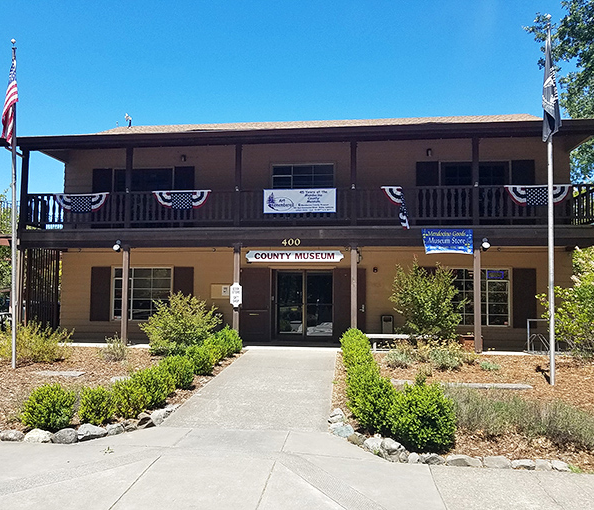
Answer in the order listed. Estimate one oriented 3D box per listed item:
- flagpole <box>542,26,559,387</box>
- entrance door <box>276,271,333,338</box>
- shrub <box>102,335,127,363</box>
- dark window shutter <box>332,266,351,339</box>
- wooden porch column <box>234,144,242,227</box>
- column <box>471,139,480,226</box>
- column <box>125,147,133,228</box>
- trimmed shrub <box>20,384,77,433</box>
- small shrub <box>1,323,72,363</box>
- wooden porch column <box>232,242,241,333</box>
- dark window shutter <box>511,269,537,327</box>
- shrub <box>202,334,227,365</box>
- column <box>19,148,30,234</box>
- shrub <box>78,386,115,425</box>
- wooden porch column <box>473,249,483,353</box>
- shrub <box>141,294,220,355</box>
[{"bbox_3d":[4.328,-0.968,8.705,0.095,6.313,0.095,0,-3,7],"label":"flagpole"},{"bbox_3d":[0.210,1.433,14.705,1.708,2.002,0.100,0,-3,7],"label":"entrance door"},{"bbox_3d":[-3.967,2.021,11.100,0.560,0.600,0.560,0,-4,6],"label":"shrub"},{"bbox_3d":[1.501,1.412,14.343,0.877,2.048,0.045,0,-3,7],"label":"dark window shutter"},{"bbox_3d":[-1.514,-1.799,13.273,0.145,2.181,0.145,0,-4,6],"label":"wooden porch column"},{"bbox_3d":[4.507,-1.830,12.917,0.155,2.244,0.155,0,-4,7],"label":"column"},{"bbox_3d":[-4.484,-1.791,13.606,0.145,2.208,0.145,0,-4,6],"label":"column"},{"bbox_3d":[-3.147,1.930,6.483,0.588,0.598,0.588,0,-4,7],"label":"trimmed shrub"},{"bbox_3d":[-5.697,1.915,11.281,1.544,0.757,1.194,2,-3,-27],"label":"small shrub"},{"bbox_3d":[-1.534,1.085,13.114,0.145,2.560,0.145,0,-3,7],"label":"wooden porch column"},{"bbox_3d":[6.389,1.211,14.297,0.617,1.660,0.050,0,-4,7],"label":"dark window shutter"},{"bbox_3d":[-1.745,2.001,10.892,0.575,0.565,0.575,1,-3,-9],"label":"shrub"},{"bbox_3d":[-7.455,-1.773,13.938,0.145,2.275,0.145,0,-4,6],"label":"column"},{"bbox_3d":[-2.677,1.996,6.843,0.502,0.438,0.502,1,-3,-21],"label":"shrub"},{"bbox_3d":[4.406,1.076,12.419,0.145,2.581,0.145,0,-4,6],"label":"wooden porch column"},{"bbox_3d":[-2.747,1.631,12.244,1.814,1.460,1.814,0,-4,7],"label":"shrub"}]

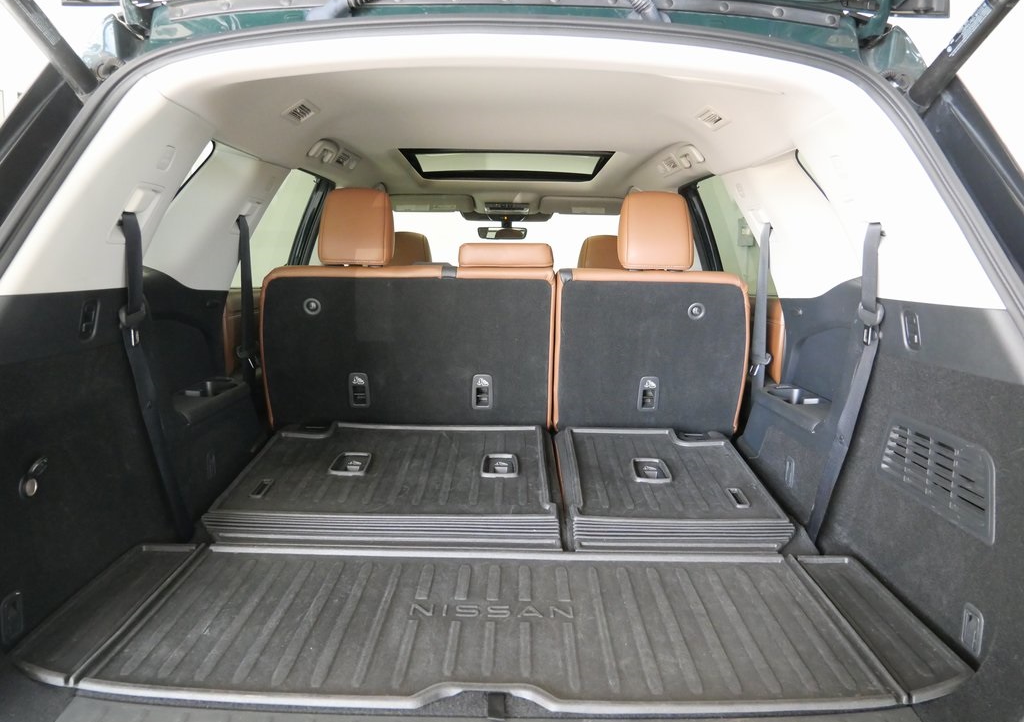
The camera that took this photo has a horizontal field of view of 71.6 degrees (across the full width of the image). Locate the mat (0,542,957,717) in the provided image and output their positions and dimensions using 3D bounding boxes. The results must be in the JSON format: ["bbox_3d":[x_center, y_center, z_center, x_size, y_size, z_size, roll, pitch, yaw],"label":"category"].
[{"bbox_3d":[-0.032,0.413,1.184,1.420,0.037,0.475,1,11,1],"label":"mat"}]

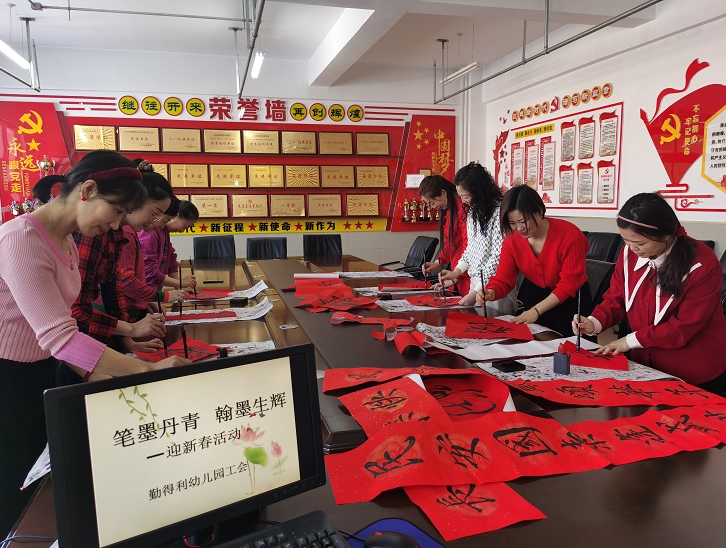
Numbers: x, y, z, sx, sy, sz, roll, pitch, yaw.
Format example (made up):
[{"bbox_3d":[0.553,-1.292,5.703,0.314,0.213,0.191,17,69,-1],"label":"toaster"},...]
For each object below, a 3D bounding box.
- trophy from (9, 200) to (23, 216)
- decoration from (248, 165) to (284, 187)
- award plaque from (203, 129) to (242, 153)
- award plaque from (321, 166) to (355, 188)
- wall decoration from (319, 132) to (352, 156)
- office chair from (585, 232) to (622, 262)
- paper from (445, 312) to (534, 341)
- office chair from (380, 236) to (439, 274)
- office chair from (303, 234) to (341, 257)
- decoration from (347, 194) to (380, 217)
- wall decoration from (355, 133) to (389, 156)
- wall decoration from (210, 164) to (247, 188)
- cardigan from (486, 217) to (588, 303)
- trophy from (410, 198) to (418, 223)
[{"bbox_3d":[-5.006,-0.886,8.205,0.200,0.360,0.180,-2,8,-15],"label":"trophy"},{"bbox_3d":[-1.540,-1.564,9.137,0.580,0.380,0.030,-2,8,-15],"label":"decoration"},{"bbox_3d":[-2.161,-2.030,8.768,0.565,0.360,0.030,-2,8,-14],"label":"award plaque"},{"bbox_3d":[-0.403,-1.573,9.282,0.565,0.360,0.030,-2,8,-14],"label":"award plaque"},{"bbox_3d":[-0.451,-2.205,9.639,0.585,0.385,0.030,-2,7,-14],"label":"wall decoration"},{"bbox_3d":[2.528,0.044,6.471,0.620,1.000,0.580,-3,8,-22],"label":"office chair"},{"bbox_3d":[0.601,0.243,2.783,0.395,0.050,0.390,1,7,11],"label":"paper"},{"bbox_3d":[0.515,0.078,6.471,0.650,0.955,0.570,-4,8,-25],"label":"office chair"},{"bbox_3d":[-0.443,0.022,6.944,0.560,0.955,0.620,-2,8,-14],"label":"office chair"},{"bbox_3d":[0.000,-1.162,9.595,0.580,0.380,0.030,-2,8,-15],"label":"decoration"},{"bbox_3d":[0.184,-2.226,9.799,0.585,0.385,0.030,-2,7,-14],"label":"wall decoration"},{"bbox_3d":[-2.089,-1.512,8.853,0.565,0.360,0.030,-2,8,-14],"label":"wall decoration"},{"bbox_3d":[0.955,-0.079,3.100,0.500,0.460,0.390,6,10,42],"label":"cardigan"},{"bbox_3d":[0.906,-1.116,10.040,0.130,0.415,0.120,-2,7,-14],"label":"trophy"}]

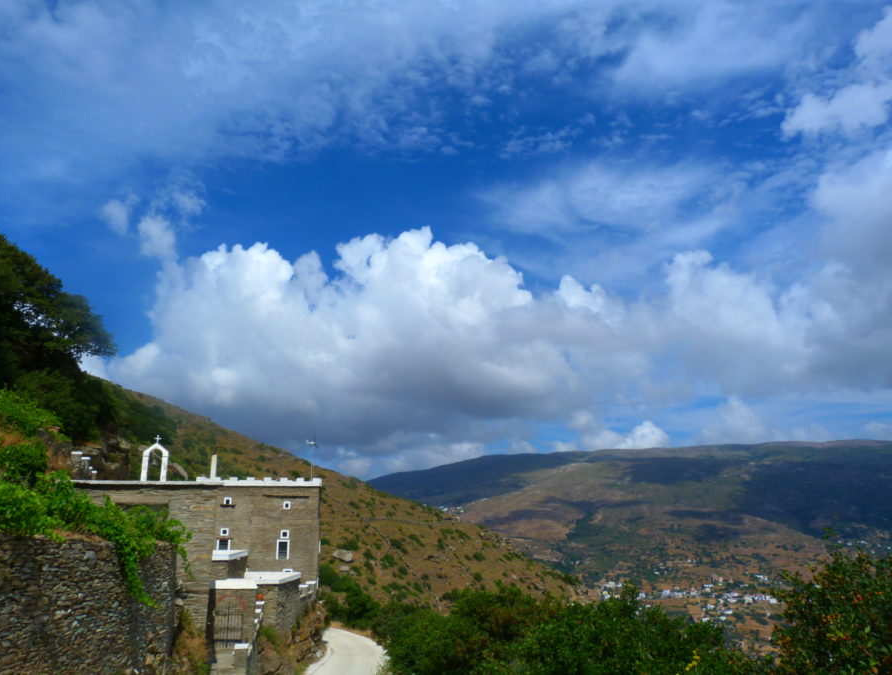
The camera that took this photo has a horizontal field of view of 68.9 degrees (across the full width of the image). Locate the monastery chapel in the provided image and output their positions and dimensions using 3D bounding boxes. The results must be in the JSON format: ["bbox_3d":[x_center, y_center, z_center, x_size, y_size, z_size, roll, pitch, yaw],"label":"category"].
[{"bbox_3d":[-12.660,9.717,32.880,12.612,9.100,9.500,0,-12,2],"label":"monastery chapel"}]

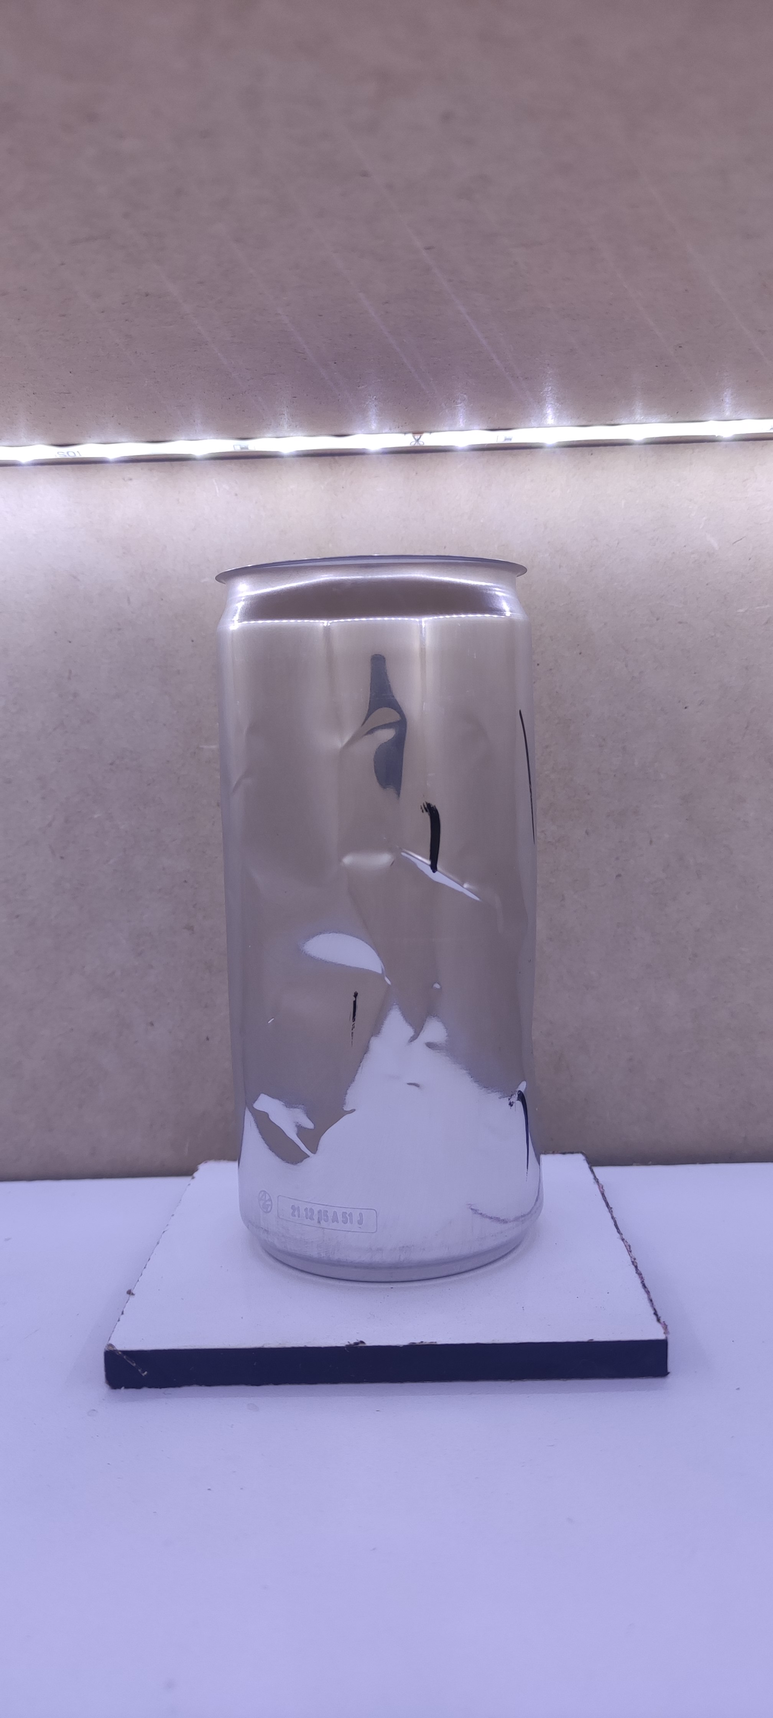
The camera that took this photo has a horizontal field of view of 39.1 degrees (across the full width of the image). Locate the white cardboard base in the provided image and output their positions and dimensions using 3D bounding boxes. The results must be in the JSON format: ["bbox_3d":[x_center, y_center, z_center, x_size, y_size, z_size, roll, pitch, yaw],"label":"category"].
[{"bbox_3d":[0.001,0.073,0.205,0.086,0.006,0.079,-2,5,1],"label":"white cardboard base"}]

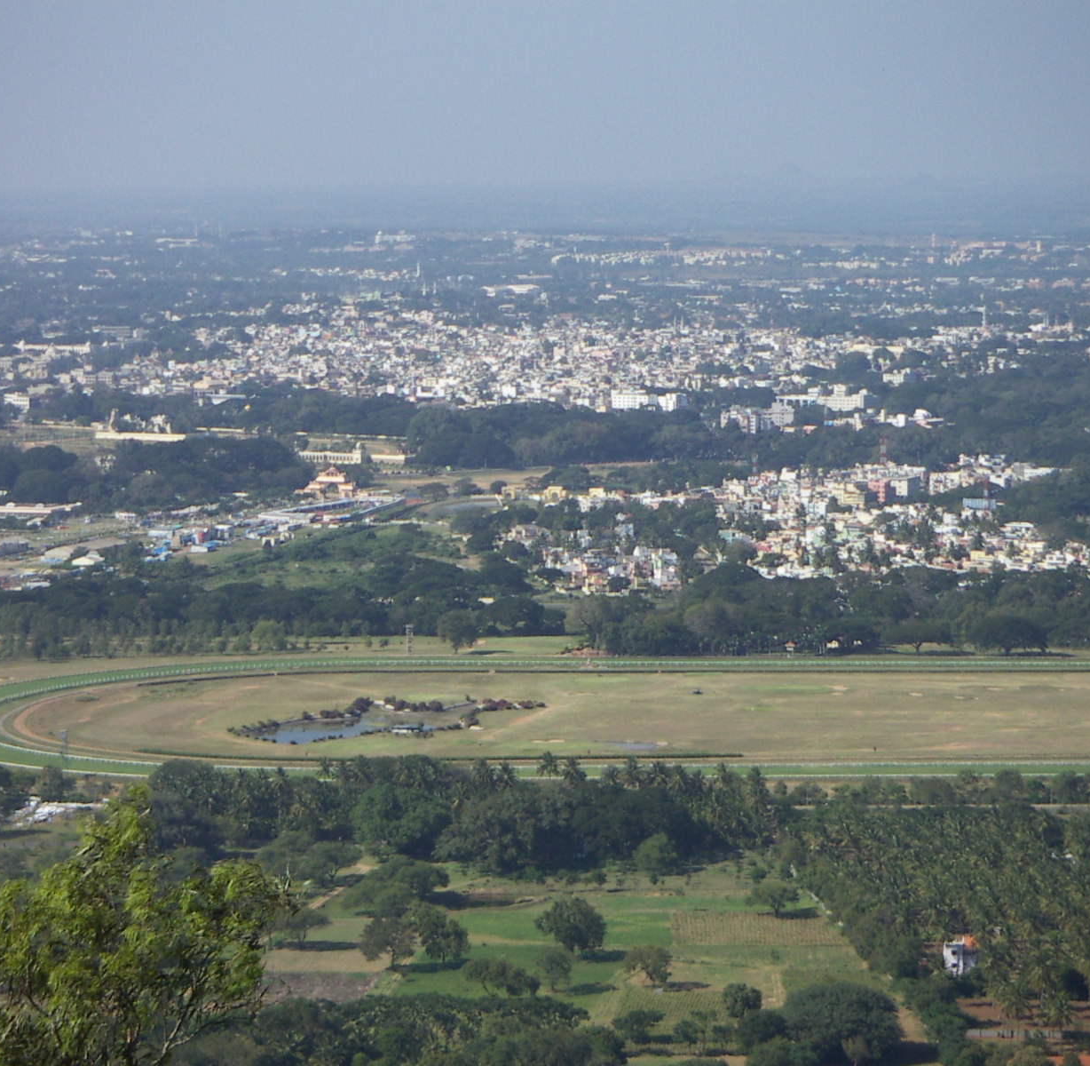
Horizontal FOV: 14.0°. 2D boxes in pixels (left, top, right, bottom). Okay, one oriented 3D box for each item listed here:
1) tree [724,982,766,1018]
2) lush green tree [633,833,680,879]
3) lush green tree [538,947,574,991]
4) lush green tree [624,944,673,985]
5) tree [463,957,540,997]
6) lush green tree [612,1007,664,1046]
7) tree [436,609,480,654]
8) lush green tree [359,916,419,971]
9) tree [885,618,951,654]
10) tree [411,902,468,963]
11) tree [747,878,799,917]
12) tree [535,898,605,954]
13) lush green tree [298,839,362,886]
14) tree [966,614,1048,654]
[{"bbox_3d":[53.360,124.580,1180.800,10.650,9.690,10.120,0,5,0],"label":"tree"},{"bbox_3d":[36.520,104.700,1444.760,14.840,13.970,14.100,0,5,0],"label":"lush green tree"},{"bbox_3d":[2.860,113.860,1156.830,8.980,11.420,8.530,0,5,0],"label":"lush green tree"},{"bbox_3d":[27.080,113.360,1163.660,12.530,10.890,11.910,0,5,1],"label":"lush green tree"},{"bbox_3d":[-11.910,121.760,1216.040,21.020,10.880,13.030,0,5,0],"label":"tree"},{"bbox_3d":[24.090,127.190,1145.720,13.490,8.830,10.790,0,5,0],"label":"lush green tree"},{"bbox_3d":[-41.820,47.750,2151.200,21.560,20.440,20.480,0,5,0],"label":"tree"},{"bbox_3d":[-42.640,110.910,1201.750,15.660,13.990,14.870,-1,5,-2],"label":"lush green tree"},{"bbox_3d":[168.400,46.700,2001.430,30.580,15.950,29.050,0,5,5],"label":"tree"},{"bbox_3d":[-30.250,115.050,1276.010,17.260,17.110,15.540,0,5,0],"label":"tree"},{"bbox_3d":[66.430,106.210,1291.110,15.520,10.450,14.750,0,5,3],"label":"tree"},{"bbox_3d":[7.540,114.280,1288.220,20.660,16.150,19.000,0,5,0],"label":"tree"},{"bbox_3d":[-65.700,100.840,1358.160,19.390,13.060,18.420,-1,5,-3],"label":"lush green tree"},{"bbox_3d":[209.040,45.640,1999.220,37.060,17.960,35.210,0,5,6],"label":"tree"}]

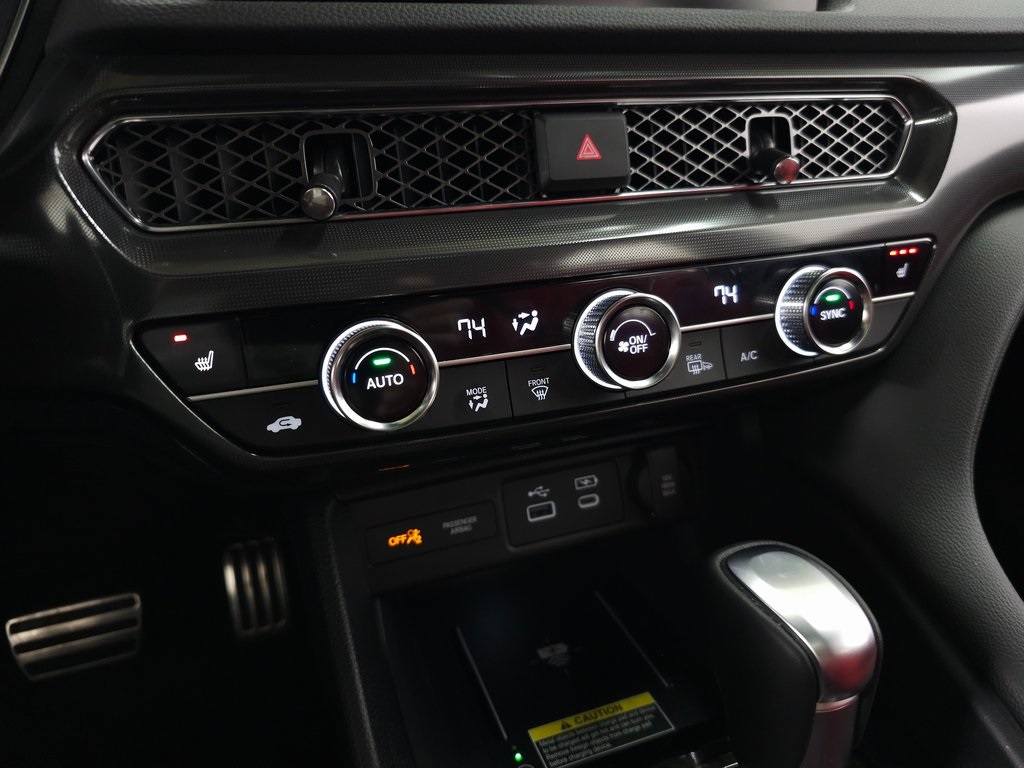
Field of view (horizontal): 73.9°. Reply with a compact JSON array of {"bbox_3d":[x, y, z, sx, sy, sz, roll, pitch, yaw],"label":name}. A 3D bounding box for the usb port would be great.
[{"bbox_3d":[0.015,0.067,0.360,0.015,0.008,0.006,-9,1,-19],"label":"usb port"}]

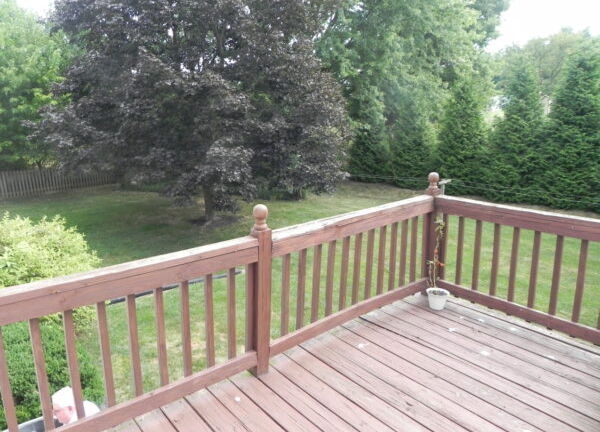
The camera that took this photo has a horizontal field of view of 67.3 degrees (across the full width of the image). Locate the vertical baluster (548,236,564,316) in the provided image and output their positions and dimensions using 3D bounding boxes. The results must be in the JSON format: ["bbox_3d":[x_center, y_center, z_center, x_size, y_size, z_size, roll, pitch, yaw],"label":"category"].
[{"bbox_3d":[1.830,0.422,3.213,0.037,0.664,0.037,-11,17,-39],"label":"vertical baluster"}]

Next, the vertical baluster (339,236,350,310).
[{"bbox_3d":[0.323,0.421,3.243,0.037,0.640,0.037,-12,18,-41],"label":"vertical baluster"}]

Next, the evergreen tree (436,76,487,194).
[{"bbox_3d":[6.248,-3.016,17.436,2.000,4.400,2.000,5,14,19],"label":"evergreen tree"}]

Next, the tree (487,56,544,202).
[{"bbox_3d":[8.570,-3.473,17.839,2.400,5.500,2.400,6,15,25],"label":"tree"}]

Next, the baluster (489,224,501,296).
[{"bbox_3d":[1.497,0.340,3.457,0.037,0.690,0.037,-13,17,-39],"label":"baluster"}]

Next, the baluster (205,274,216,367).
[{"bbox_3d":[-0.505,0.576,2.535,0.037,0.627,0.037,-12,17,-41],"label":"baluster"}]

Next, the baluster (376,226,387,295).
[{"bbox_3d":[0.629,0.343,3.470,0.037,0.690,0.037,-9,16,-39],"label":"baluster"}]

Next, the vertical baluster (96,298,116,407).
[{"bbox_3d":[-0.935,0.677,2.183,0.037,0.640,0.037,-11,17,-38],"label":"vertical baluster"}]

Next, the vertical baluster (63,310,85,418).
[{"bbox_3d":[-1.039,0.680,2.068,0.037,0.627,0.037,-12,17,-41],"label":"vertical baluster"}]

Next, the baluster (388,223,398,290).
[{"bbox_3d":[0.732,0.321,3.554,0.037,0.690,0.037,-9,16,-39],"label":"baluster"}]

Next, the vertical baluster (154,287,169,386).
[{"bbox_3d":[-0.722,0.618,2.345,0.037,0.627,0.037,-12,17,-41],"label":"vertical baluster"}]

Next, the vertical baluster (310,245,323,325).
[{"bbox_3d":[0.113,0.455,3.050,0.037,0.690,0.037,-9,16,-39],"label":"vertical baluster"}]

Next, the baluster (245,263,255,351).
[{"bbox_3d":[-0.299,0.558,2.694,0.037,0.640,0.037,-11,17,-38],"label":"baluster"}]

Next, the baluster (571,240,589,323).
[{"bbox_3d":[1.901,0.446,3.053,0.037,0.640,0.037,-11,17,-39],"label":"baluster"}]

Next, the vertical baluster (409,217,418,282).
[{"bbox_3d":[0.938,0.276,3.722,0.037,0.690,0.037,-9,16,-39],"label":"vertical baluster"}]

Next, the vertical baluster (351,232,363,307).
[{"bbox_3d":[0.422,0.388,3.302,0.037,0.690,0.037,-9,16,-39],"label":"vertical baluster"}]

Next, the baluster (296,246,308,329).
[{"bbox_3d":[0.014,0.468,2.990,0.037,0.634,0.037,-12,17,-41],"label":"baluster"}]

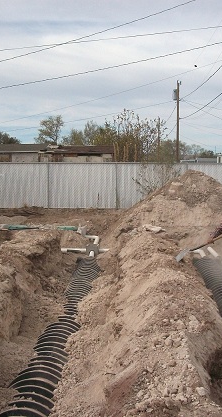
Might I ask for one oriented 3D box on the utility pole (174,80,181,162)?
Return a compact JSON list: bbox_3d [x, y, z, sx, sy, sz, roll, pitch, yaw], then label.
[{"bbox_3d":[6.430,-7.450,49.700,0.750,9.700,0.550,0,5,0],"label":"utility pole"}]

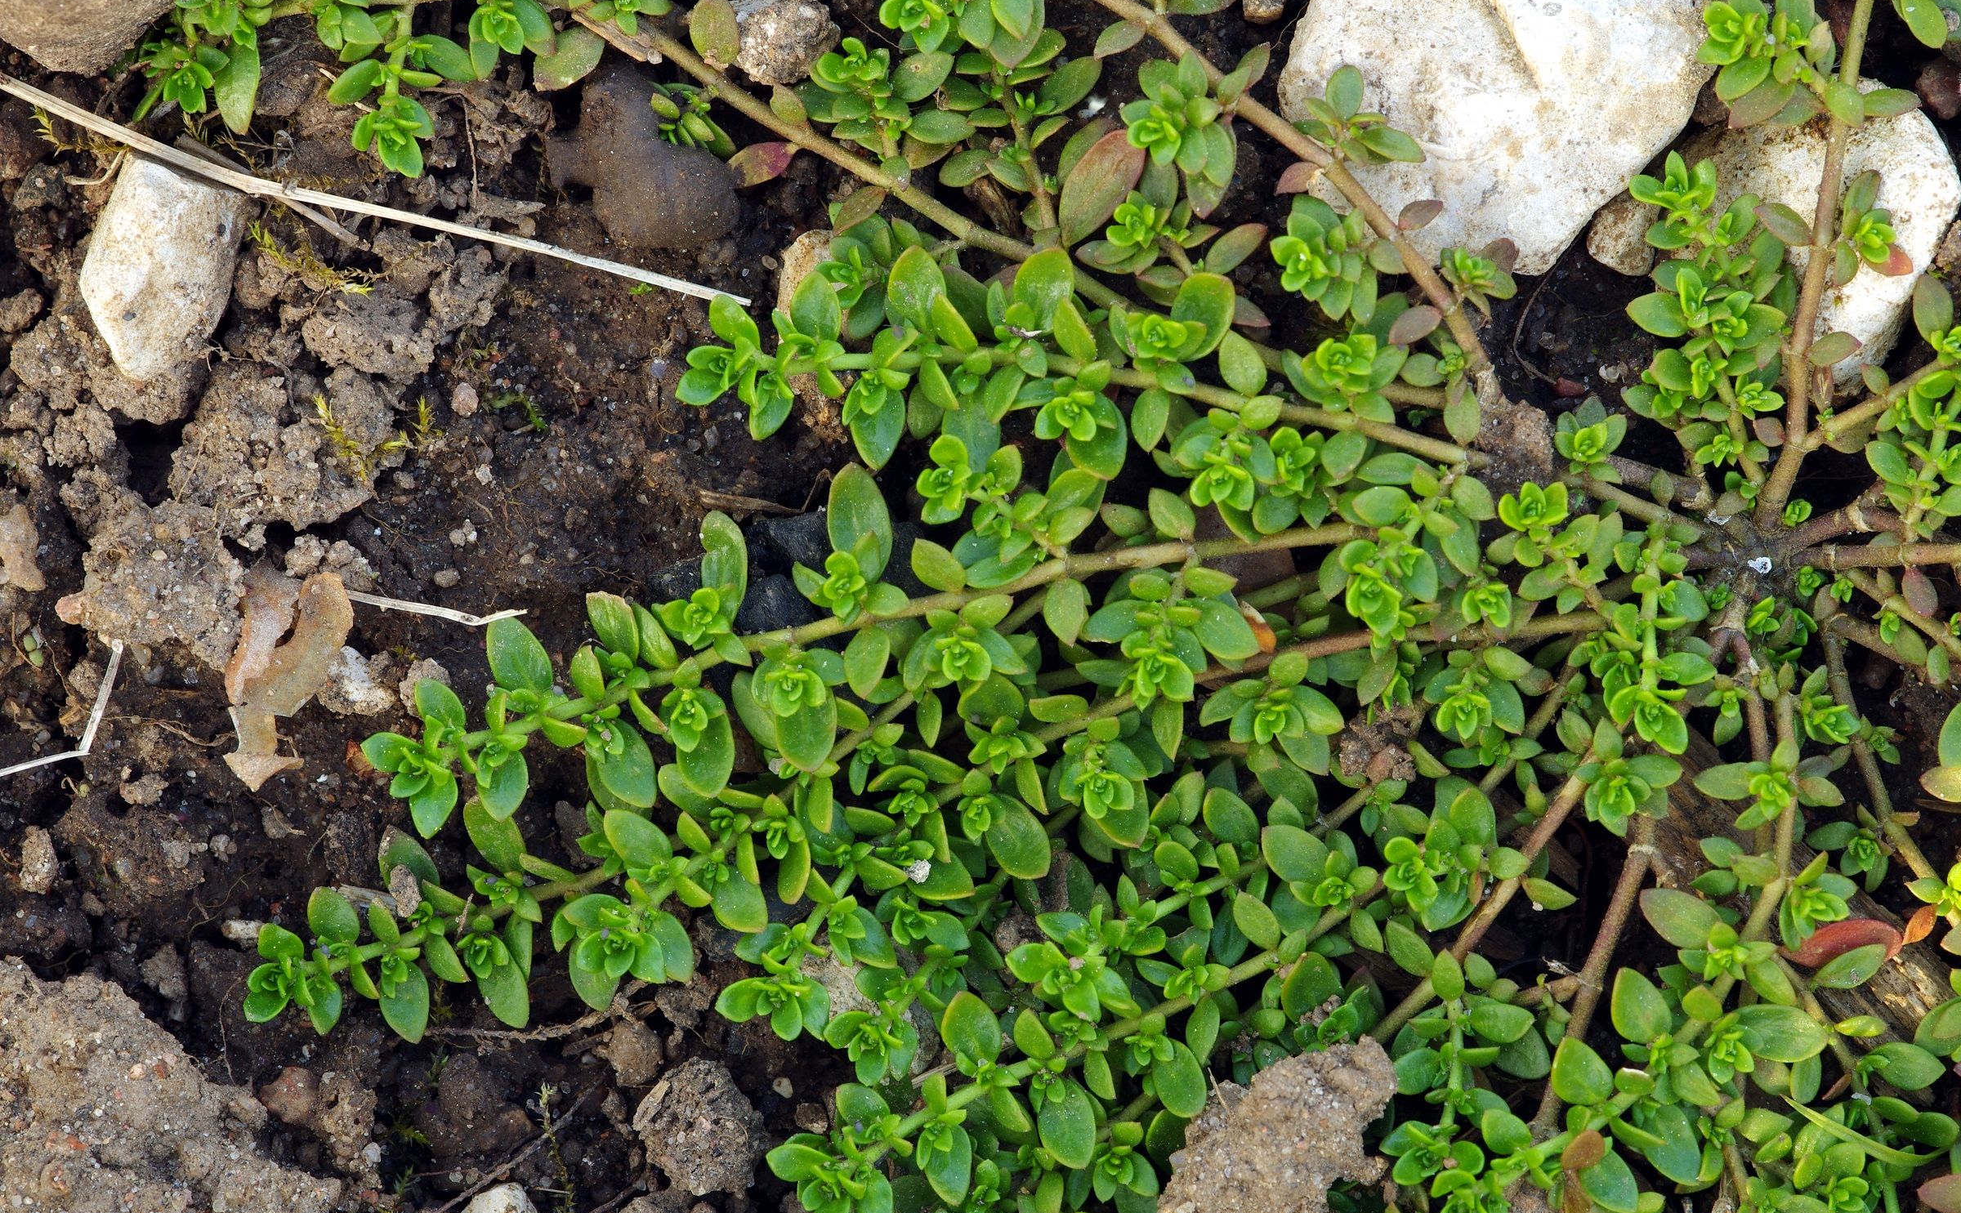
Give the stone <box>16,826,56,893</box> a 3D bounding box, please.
[{"bbox_3d":[-0.077,0.021,0.693,0.003,0.004,0.006,0,80,0],"label":"stone"}]

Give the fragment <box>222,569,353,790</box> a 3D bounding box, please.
[{"bbox_3d":[-0.056,0.006,0.694,0.011,0.005,0.018,0,80,0],"label":"fragment"}]

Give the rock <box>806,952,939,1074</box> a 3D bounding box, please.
[{"bbox_3d":[-0.009,0.033,0.690,0.012,0.009,0.011,0,80,0],"label":"rock"}]

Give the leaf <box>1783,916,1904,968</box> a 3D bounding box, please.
[{"bbox_3d":[0.069,0.027,0.687,0.010,0.004,0.004,0,80,0],"label":"leaf"}]

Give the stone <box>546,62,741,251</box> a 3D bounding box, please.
[{"bbox_3d":[-0.028,-0.036,0.702,0.012,0.011,0.017,-42,83,-7],"label":"stone"}]

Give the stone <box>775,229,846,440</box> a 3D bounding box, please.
[{"bbox_3d":[-0.013,-0.022,0.700,0.008,0.009,0.017,0,80,0],"label":"stone"}]

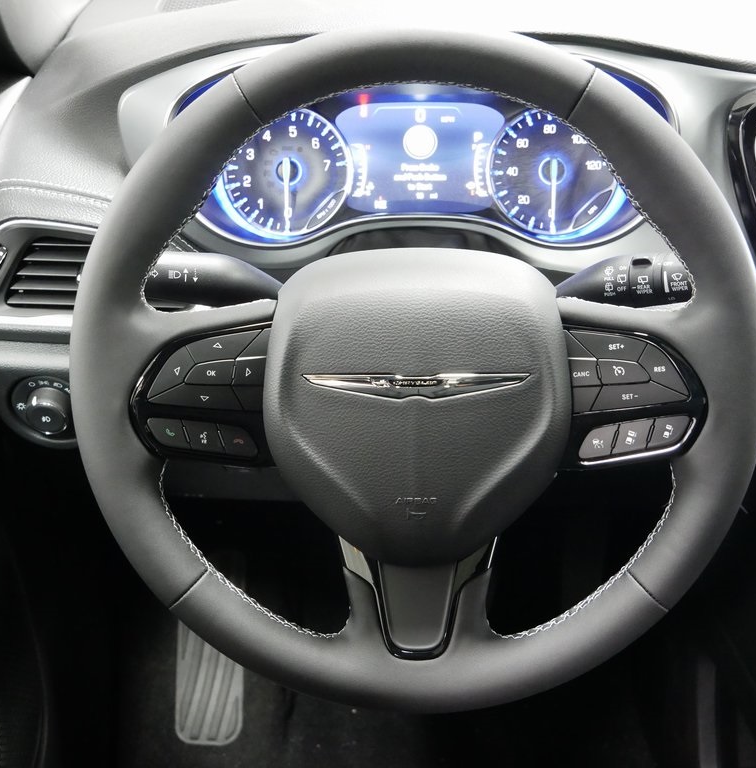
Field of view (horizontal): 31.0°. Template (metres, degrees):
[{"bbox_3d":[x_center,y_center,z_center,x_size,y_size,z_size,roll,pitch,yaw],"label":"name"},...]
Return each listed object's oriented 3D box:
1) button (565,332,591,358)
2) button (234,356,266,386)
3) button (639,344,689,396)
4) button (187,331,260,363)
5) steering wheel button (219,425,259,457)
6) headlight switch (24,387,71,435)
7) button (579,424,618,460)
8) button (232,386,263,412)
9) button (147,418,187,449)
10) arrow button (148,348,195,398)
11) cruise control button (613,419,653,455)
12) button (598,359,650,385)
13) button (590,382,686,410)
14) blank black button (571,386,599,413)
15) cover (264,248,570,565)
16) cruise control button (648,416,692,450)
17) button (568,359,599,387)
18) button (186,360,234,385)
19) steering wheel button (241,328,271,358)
[{"bbox_3d":[0.111,-0.021,0.757,0.016,0.015,0.008,0,-11,4],"label":"button"},{"bbox_3d":[-0.071,-0.007,0.767,0.021,0.016,0.007,0,-8,0],"label":"button"},{"bbox_3d":[0.161,-0.008,0.768,0.029,0.029,0.009,0,3,3],"label":"button"},{"bbox_3d":[-0.087,-0.021,0.768,0.042,0.018,0.009,0,3,-3],"label":"button"},{"bbox_3d":[-0.079,0.033,0.768,0.023,0.019,0.009,0,3,-3],"label":"steering wheel button"},{"bbox_3d":[-0.233,0.019,0.960,0.031,0.031,0.022,-5,29,-10],"label":"headlight switch"},{"bbox_3d":[0.123,0.032,0.755,0.024,0.018,0.007,-4,-8,-1],"label":"button"},{"bbox_3d":[-0.072,0.009,0.768,0.018,0.015,0.009,0,3,-3],"label":"button"},{"bbox_3d":[-0.116,0.028,0.763,0.026,0.016,0.007,3,-8,0],"label":"button"},{"bbox_3d":[-0.116,-0.006,0.767,0.026,0.030,0.007,0,-8,0],"label":"arrow button"},{"bbox_3d":[0.144,0.030,0.768,0.023,0.020,0.009,0,3,3],"label":"cruise control button"},{"bbox_3d":[0.138,-0.006,0.760,0.029,0.015,0.007,0,-8,0],"label":"button"},{"bbox_3d":[0.147,0.007,0.768,0.052,0.016,0.009,0,3,3],"label":"button"},{"bbox_3d":[0.115,0.010,0.758,0.019,0.017,0.007,0,-8,0],"label":"blank black button"},{"bbox_3d":[0.023,0.013,0.778,0.176,0.180,0.055,0,3,0],"label":"cover"},{"bbox_3d":[0.161,0.027,0.756,0.026,0.017,0.007,-4,-8,-1],"label":"cruise control button"},{"bbox_3d":[0.115,-0.006,0.760,0.020,0.016,0.007,0,-8,0],"label":"button"},{"bbox_3d":[-0.095,-0.006,0.768,0.027,0.014,0.009,0,3,-3],"label":"button"},{"bbox_3d":[-0.069,-0.022,0.770,0.022,0.018,0.007,0,-8,0],"label":"steering wheel button"}]

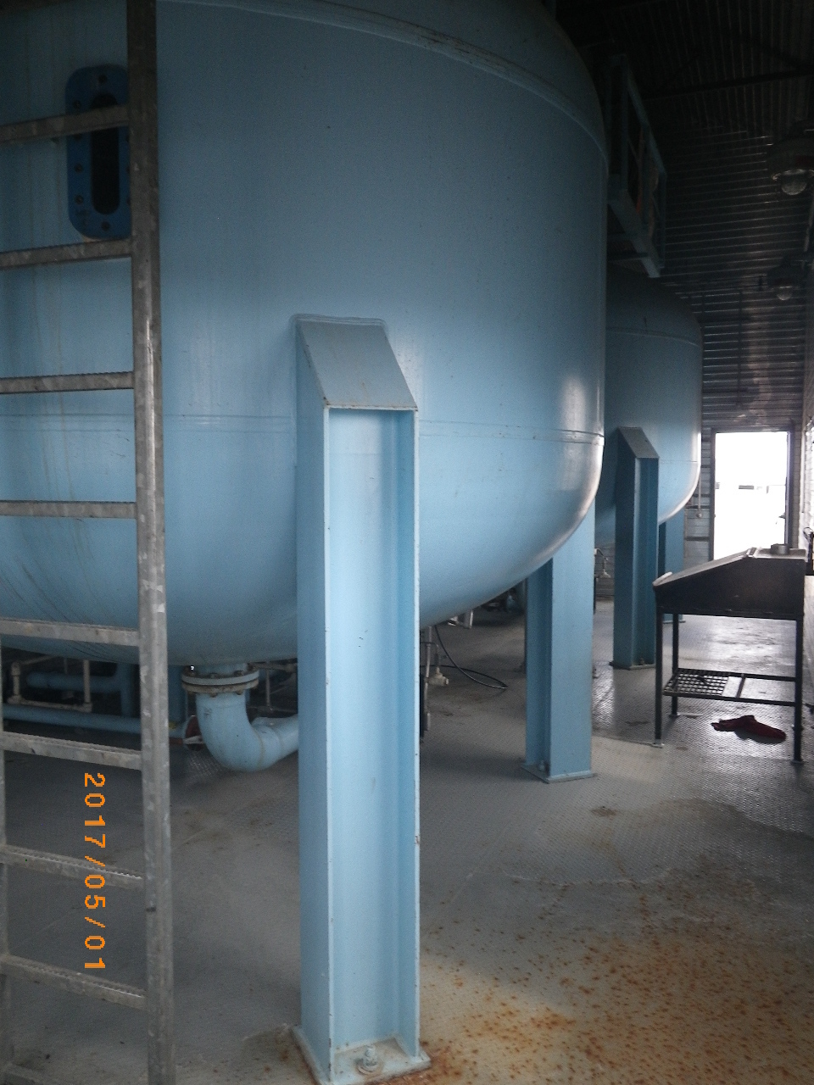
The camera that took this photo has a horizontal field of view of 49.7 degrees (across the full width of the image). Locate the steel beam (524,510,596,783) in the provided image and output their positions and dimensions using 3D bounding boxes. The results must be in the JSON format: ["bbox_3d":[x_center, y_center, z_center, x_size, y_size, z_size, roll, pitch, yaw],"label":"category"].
[{"bbox_3d":[0.814,0.233,4.668,0.277,1.994,0.277,-2,4,-23],"label":"steel beam"}]

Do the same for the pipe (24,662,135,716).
[{"bbox_3d":[-2.048,0.882,5.514,0.868,0.360,0.125,2,4,22],"label":"pipe"}]

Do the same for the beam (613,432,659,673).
[{"bbox_3d":[1.929,0.036,7.373,0.277,1.994,0.277,-2,4,-23],"label":"beam"}]

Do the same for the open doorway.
[{"bbox_3d":[4.260,-0.290,10.911,0.857,2.132,0.146,2,4,22],"label":"open doorway"}]

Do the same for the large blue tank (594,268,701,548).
[{"bbox_3d":[1.246,-1.359,8.905,3.318,3.010,3.318,2,4,22],"label":"large blue tank"}]

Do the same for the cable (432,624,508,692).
[{"bbox_3d":[0.439,0.821,6.870,0.648,0.522,0.648,0,4,0],"label":"cable"}]

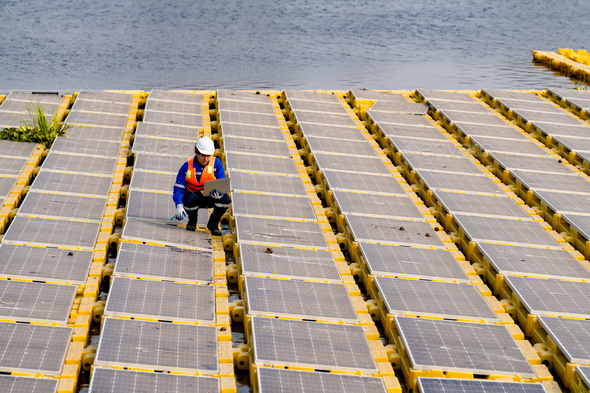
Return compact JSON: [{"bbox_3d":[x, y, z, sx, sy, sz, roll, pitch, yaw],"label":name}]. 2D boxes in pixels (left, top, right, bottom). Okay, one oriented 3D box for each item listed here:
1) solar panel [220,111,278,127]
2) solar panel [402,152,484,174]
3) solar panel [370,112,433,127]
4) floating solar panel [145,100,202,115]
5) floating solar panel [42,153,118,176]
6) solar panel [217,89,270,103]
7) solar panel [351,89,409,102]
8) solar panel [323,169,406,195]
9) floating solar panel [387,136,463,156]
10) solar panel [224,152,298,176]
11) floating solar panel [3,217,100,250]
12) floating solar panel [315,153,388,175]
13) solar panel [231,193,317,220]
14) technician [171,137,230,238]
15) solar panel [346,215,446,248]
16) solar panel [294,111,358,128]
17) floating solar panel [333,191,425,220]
[{"bbox_3d":[-0.763,-1.292,39.419,0.992,0.040,1.956,5,7,-3],"label":"solar panel"},{"bbox_3d":[2.099,-0.453,33.123,0.992,0.042,1.956,5,7,-3],"label":"solar panel"},{"bbox_3d":[1.789,-1.297,39.535,0.992,0.040,1.956,5,7,-3],"label":"solar panel"},{"bbox_3d":[-2.165,-1.573,41.711,0.993,0.040,1.963,5,7,-3],"label":"floating solar panel"},{"bbox_3d":[-3.017,-0.436,32.737,0.992,0.040,1.956,5,7,-3],"label":"floating solar panel"},{"bbox_3d":[-0.963,-1.878,44.111,0.992,0.042,1.956,5,7,-3],"label":"solar panel"},{"bbox_3d":[1.613,-1.885,44.203,0.992,0.042,1.956,5,7,-3],"label":"solar panel"},{"bbox_3d":[0.912,-0.160,30.722,0.992,0.040,1.956,5,7,-3],"label":"solar panel"},{"bbox_3d":[1.996,-0.740,35.260,0.993,0.040,1.963,5,7,-3],"label":"floating solar panel"},{"bbox_3d":[-0.480,-0.448,33.032,0.992,0.042,1.956,5,7,-3],"label":"solar panel"},{"bbox_3d":[-2.730,0.412,26.296,0.992,0.042,1.956,5,7,-3],"label":"floating solar panel"},{"bbox_3d":[0.801,-0.446,33.042,0.993,0.040,1.963,5,7,-3],"label":"floating solar panel"},{"bbox_3d":[-0.272,0.137,28.536,0.993,0.040,1.963,5,7,-3],"label":"solar panel"},{"bbox_3d":[-1.064,-0.136,26.547,0.640,1.092,0.720,0,7,-5],"label":"technician"},{"bbox_3d":[1.119,0.403,26.449,0.993,0.040,1.963,5,7,-3],"label":"solar panel"},{"bbox_3d":[0.502,-1.310,39.734,0.992,0.042,1.956,5,7,-3],"label":"solar panel"},{"bbox_3d":[1.012,0.124,28.533,0.992,0.040,1.956,5,7,-3],"label":"floating solar panel"}]

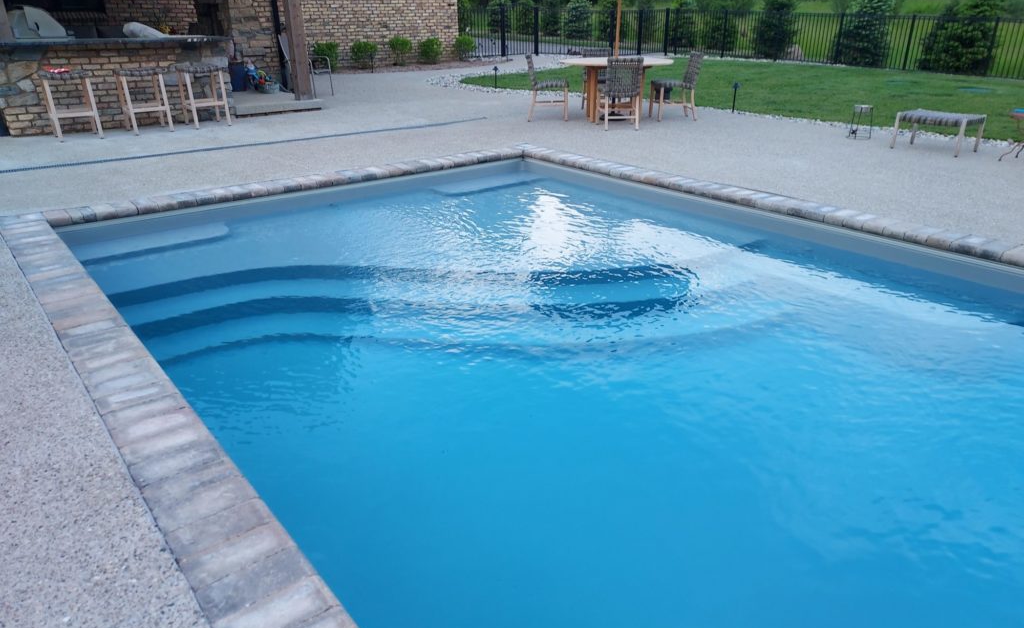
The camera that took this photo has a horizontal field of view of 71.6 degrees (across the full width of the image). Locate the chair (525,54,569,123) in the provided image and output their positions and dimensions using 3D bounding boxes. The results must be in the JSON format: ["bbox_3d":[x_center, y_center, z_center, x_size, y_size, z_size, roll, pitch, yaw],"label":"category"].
[{"bbox_3d":[0.487,-3.060,9.574,0.570,0.850,0.500,0,23,1],"label":"chair"}]

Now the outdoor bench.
[{"bbox_3d":[4.412,-1.889,7.370,0.460,0.370,0.690,-17,28,-33],"label":"outdoor bench"}]

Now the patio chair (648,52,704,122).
[{"bbox_3d":[2.211,-3.066,9.557,0.570,0.850,0.500,-2,23,-5],"label":"patio chair"}]

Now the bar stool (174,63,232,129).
[{"bbox_3d":[-4.047,-2.873,9.331,0.470,0.760,0.520,-18,29,-35],"label":"bar stool"}]

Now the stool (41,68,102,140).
[{"bbox_3d":[-5.234,-2.484,8.440,0.470,0.760,0.520,-16,28,-33],"label":"stool"}]

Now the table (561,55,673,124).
[{"bbox_3d":[1.423,-3.047,9.655,1.530,0.750,1.530,0,23,0],"label":"table"}]

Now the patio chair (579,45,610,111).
[{"bbox_3d":[1.241,-3.373,10.296,0.500,0.850,0.570,-3,23,-6],"label":"patio chair"}]

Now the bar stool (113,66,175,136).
[{"bbox_3d":[-4.593,-2.680,8.888,0.470,0.760,0.520,-19,29,-36],"label":"bar stool"}]

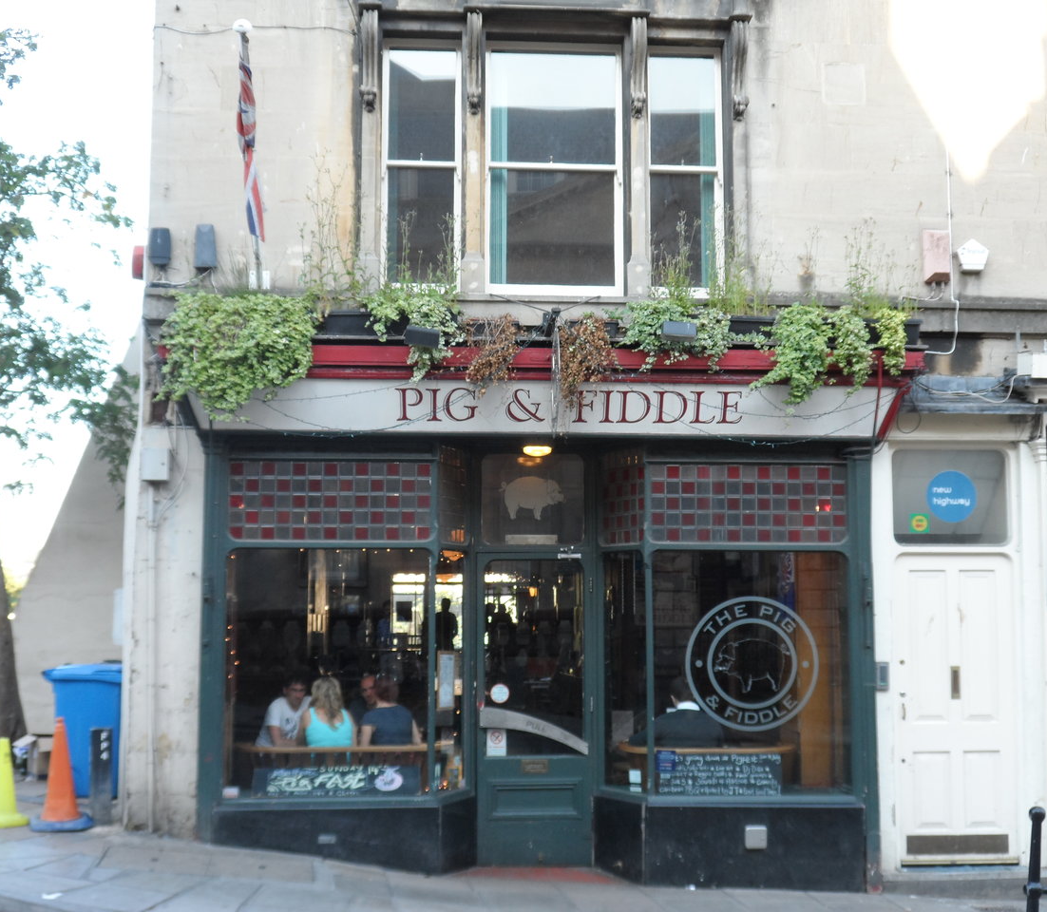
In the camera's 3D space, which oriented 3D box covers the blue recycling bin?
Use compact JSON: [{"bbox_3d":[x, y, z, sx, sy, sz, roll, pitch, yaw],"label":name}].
[{"bbox_3d":[-3.514,2.235,12.606,0.700,1.050,0.570,0,-7,-4],"label":"blue recycling bin"}]

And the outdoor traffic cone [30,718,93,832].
[{"bbox_3d":[-3.045,2.100,10.183,0.385,0.700,0.385,2,-7,-16],"label":"outdoor traffic cone"}]

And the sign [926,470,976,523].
[{"bbox_3d":[2.972,0.280,10.732,0.350,0.355,0.020,0,-7,-4],"label":"sign"}]

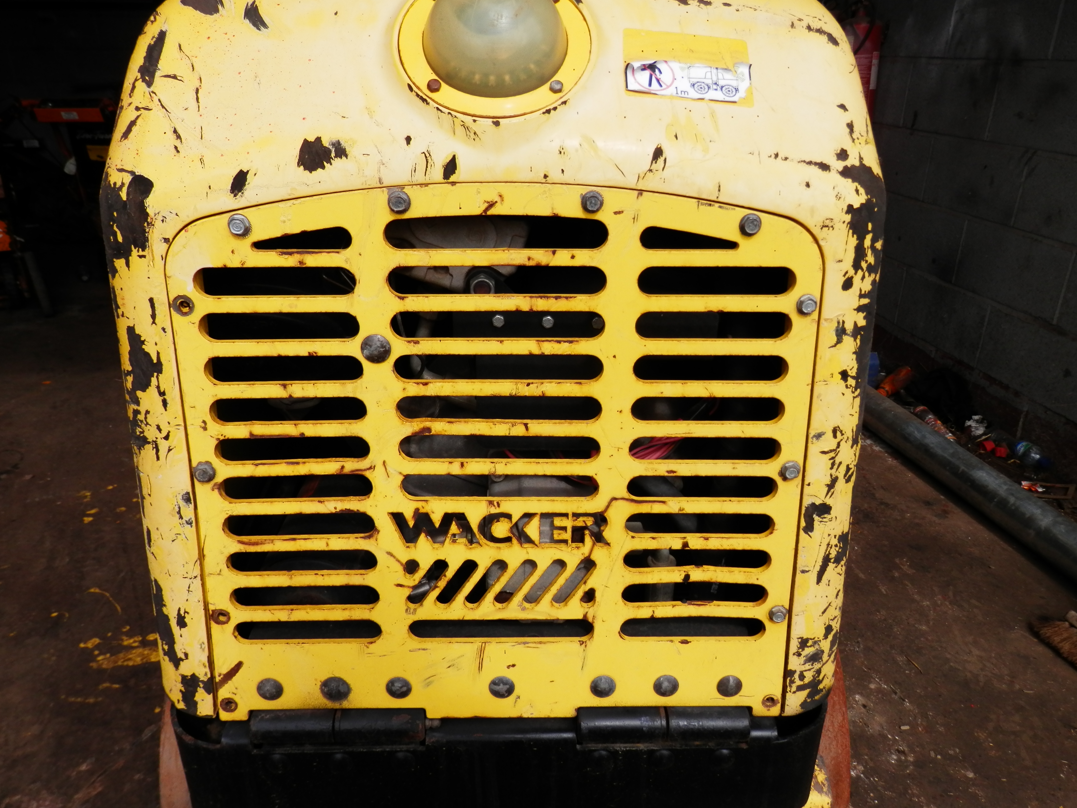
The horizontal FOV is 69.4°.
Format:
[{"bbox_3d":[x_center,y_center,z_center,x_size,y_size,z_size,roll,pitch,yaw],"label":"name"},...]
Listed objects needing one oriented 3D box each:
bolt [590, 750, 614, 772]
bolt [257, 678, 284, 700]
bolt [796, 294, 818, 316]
[{"bbox_3d":[0.052,0.293,0.640,0.021,0.021,0.006,0,18,-1],"label":"bolt"},{"bbox_3d":[-0.211,0.225,0.614,0.021,0.021,0.006,0,18,-1],"label":"bolt"},{"bbox_3d":[0.181,-0.067,0.524,0.015,0.015,0.007,0,18,-1],"label":"bolt"}]

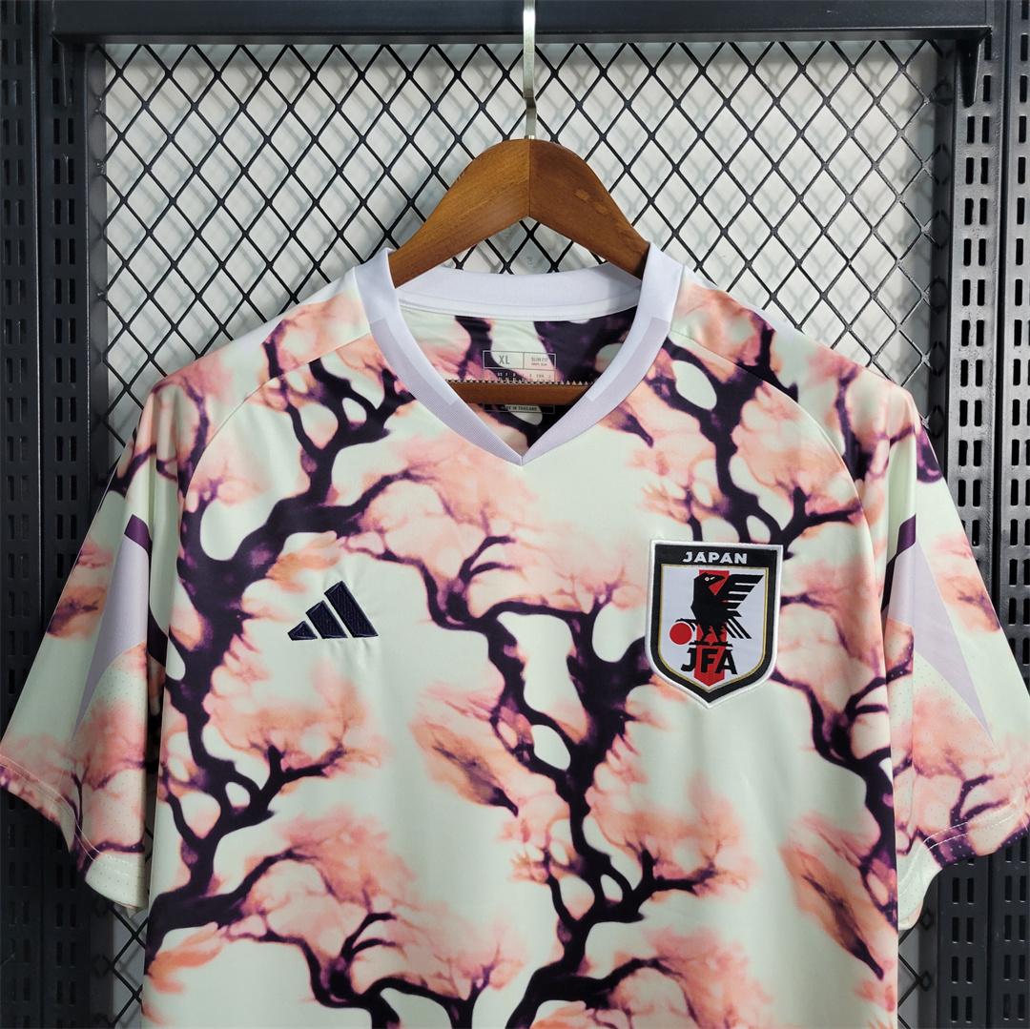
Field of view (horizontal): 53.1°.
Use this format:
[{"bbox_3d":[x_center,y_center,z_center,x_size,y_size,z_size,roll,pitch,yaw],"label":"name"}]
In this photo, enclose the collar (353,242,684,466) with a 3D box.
[{"bbox_3d":[0.002,-0.101,0.655,0.207,0.142,0.090,1,1,0],"label":"collar"}]

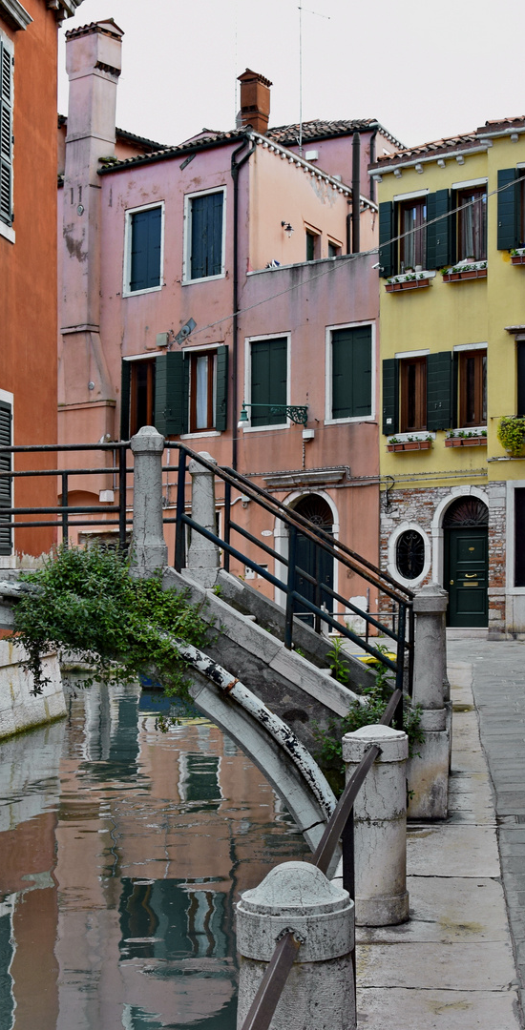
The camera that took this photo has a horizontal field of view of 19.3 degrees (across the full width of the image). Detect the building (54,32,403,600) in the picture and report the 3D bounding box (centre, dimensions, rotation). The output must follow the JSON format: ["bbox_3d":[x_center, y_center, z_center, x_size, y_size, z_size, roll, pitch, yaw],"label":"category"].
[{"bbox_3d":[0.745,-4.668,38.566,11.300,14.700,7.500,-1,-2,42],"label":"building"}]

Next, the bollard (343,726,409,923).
[{"bbox_3d":[0.500,1.352,6.800,0.290,0.860,0.290,0,-1,8],"label":"bollard"}]

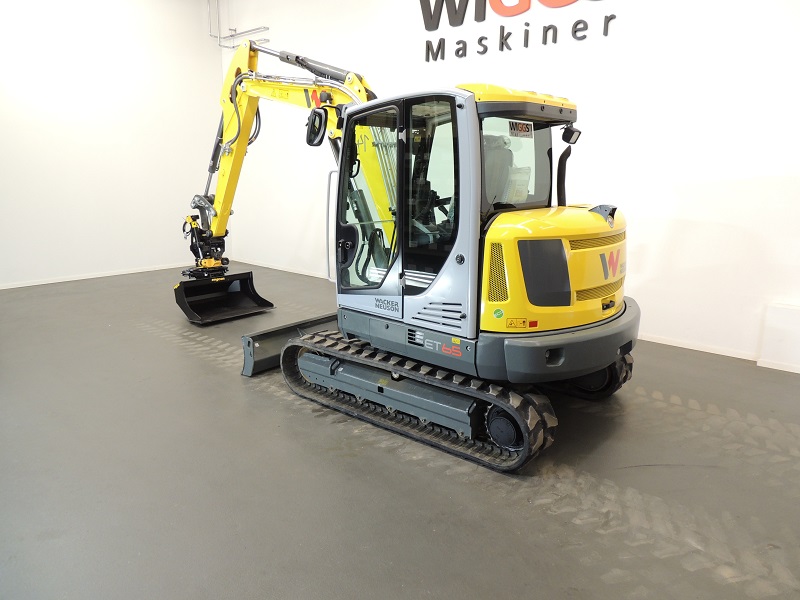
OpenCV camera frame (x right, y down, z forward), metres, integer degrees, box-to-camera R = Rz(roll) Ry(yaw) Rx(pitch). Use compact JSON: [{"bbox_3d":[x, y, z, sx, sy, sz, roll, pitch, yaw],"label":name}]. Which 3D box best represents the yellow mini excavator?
[{"bbox_3d":[-0.558,-1.006,5.505,5.737,3.394,2.000,11,16,38],"label":"yellow mini excavator"}]

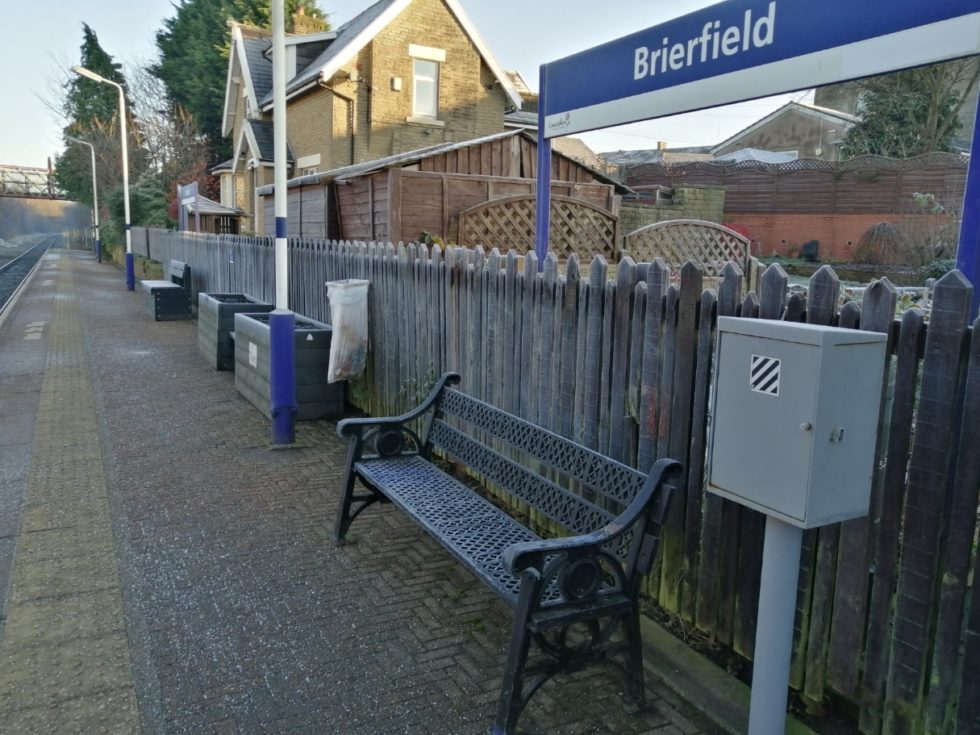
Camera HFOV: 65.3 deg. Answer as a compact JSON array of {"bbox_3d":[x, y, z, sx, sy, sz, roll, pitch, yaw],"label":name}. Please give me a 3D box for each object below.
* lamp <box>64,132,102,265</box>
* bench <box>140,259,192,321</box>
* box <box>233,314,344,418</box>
[{"bbox_3d":[-17.715,-7.283,33.311,1.200,5.370,0.220,-4,11,-28],"label":"lamp"},{"bbox_3d":[-5.855,-1.423,13.803,0.645,0.950,1.860,-4,11,-28],"label":"bench"},{"bbox_3d":[-1.861,-0.052,6.964,0.570,0.745,1.630,-4,11,-28],"label":"box"}]

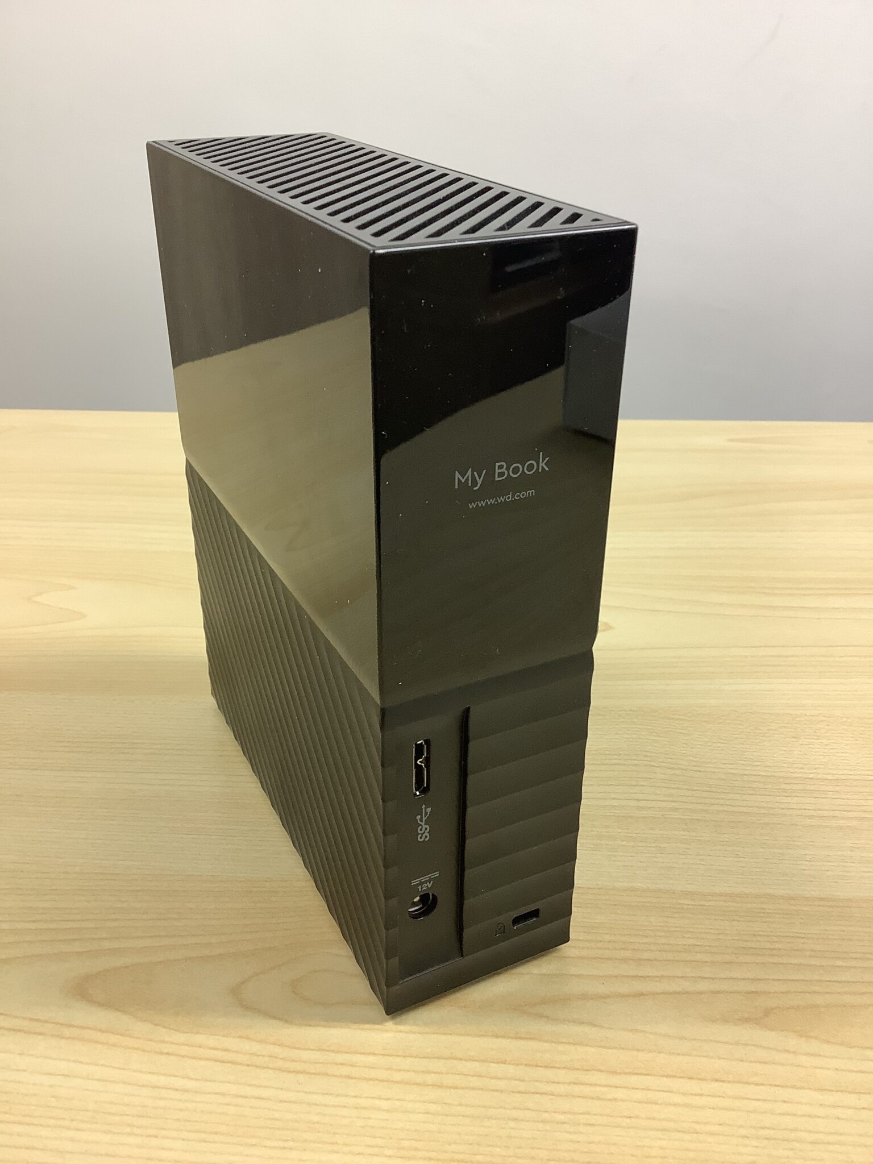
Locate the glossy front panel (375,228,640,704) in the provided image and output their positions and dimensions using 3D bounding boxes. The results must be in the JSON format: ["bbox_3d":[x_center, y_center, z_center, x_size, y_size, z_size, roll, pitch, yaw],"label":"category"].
[{"bbox_3d":[0.011,-0.018,0.187,0.049,0.085,0.003,-14,32,-23],"label":"glossy front panel"}]

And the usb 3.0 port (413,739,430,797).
[{"bbox_3d":[-0.004,0.037,0.210,0.004,0.013,0.003,-14,32,-23],"label":"usb 3.0 port"}]

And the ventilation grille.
[{"bbox_3d":[-0.020,-0.085,0.220,0.046,0.003,0.136,-14,32,-23],"label":"ventilation grille"}]

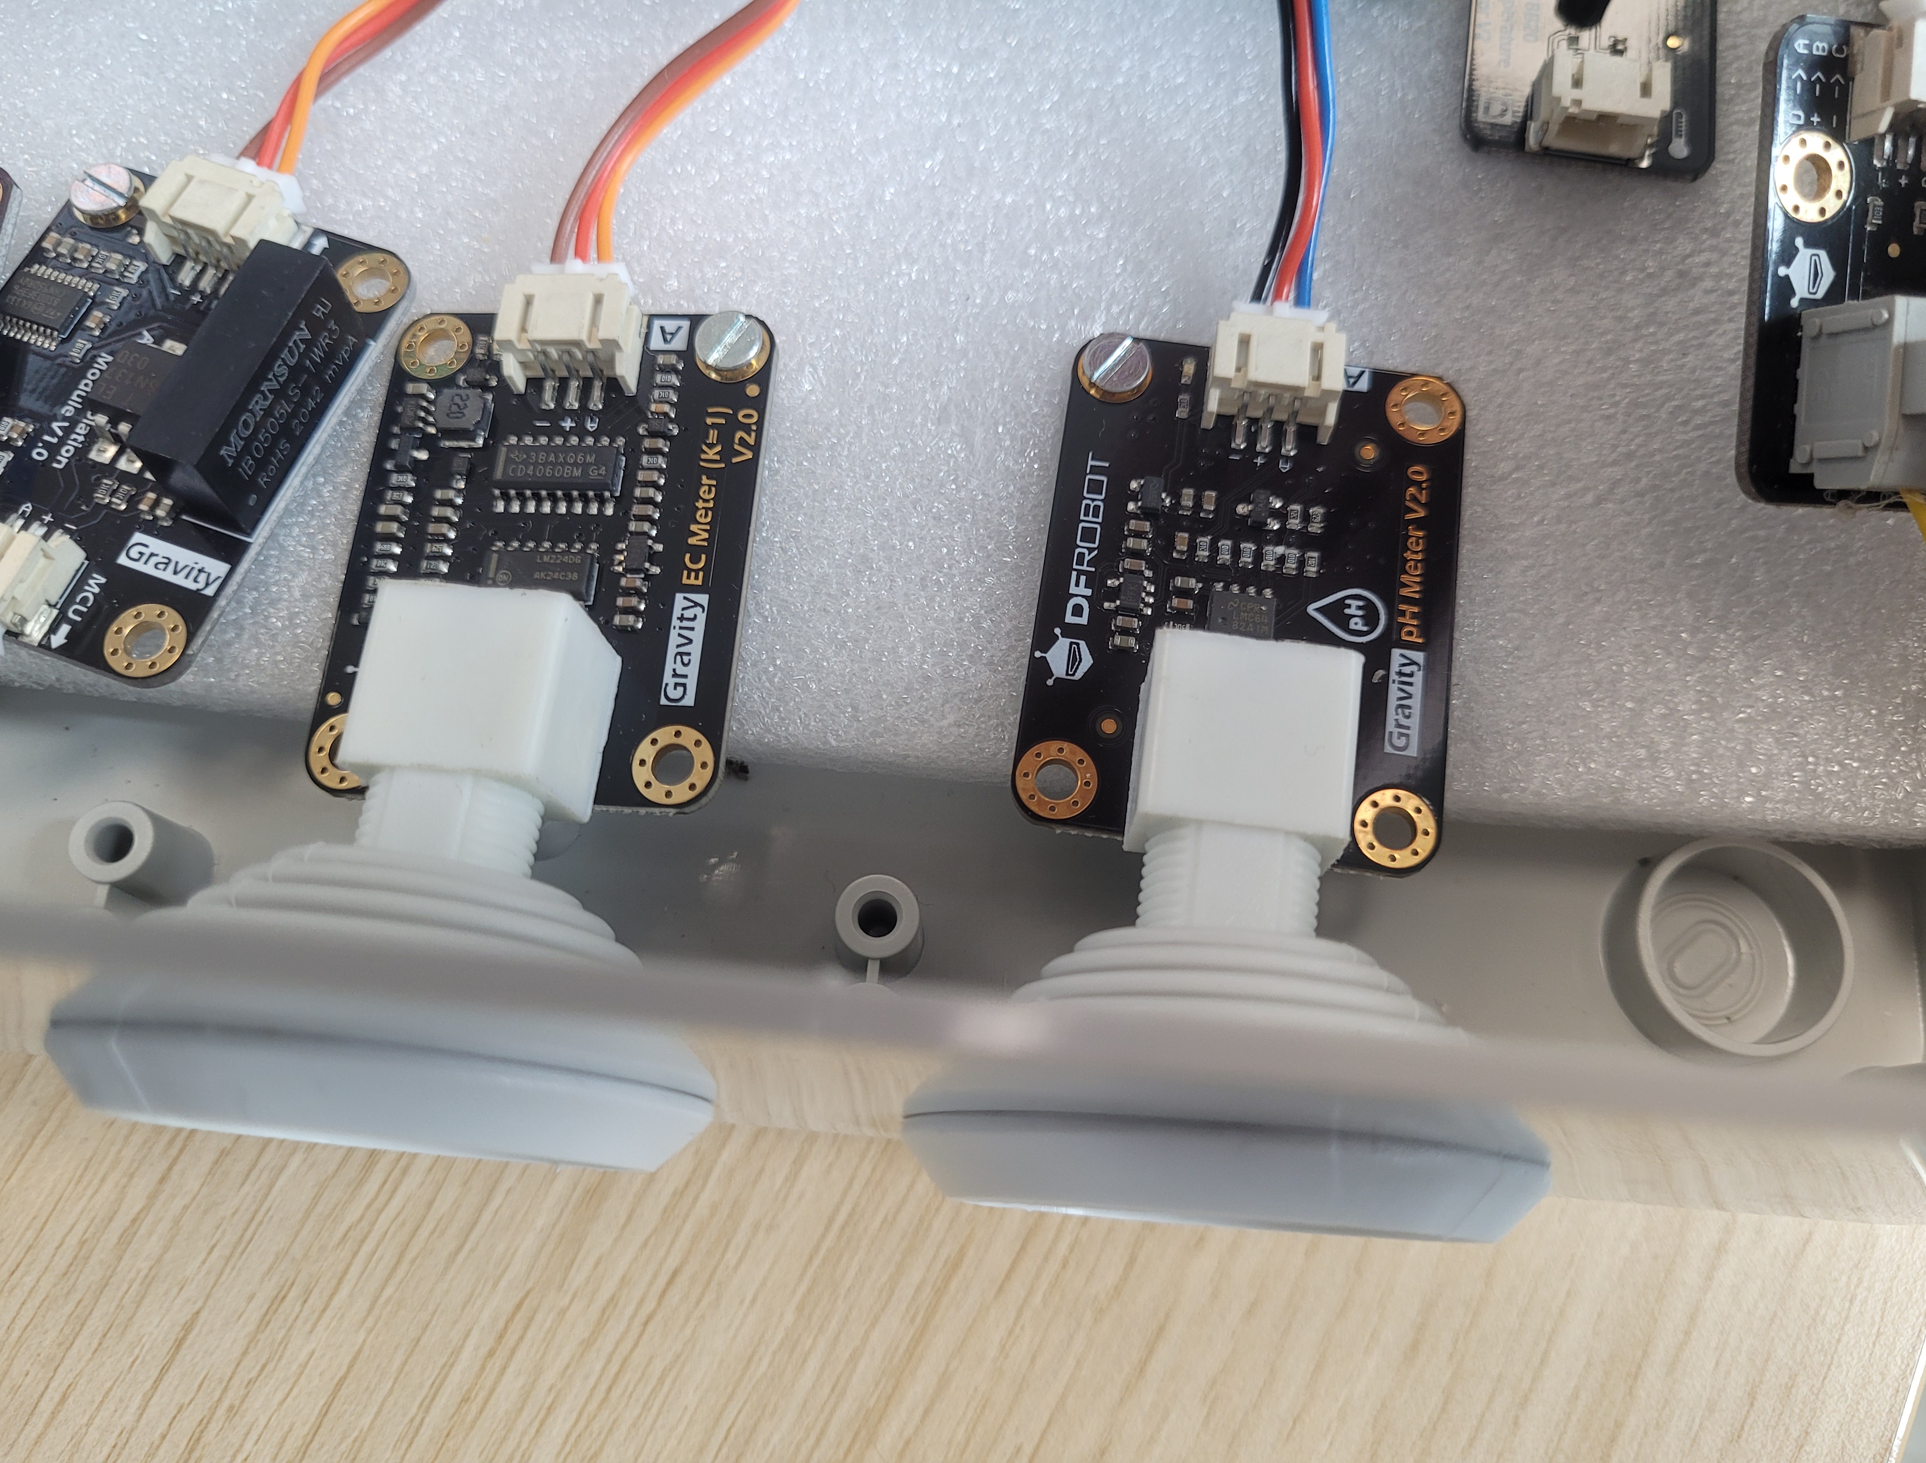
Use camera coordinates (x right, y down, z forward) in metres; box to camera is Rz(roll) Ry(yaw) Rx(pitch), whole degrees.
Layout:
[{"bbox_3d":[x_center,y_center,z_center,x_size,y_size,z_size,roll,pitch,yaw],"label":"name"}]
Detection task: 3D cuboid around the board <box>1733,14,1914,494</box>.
[{"bbox_3d":[0.064,-0.031,0.100,0.022,0.002,0.032,1,95,-12],"label":"board"}]

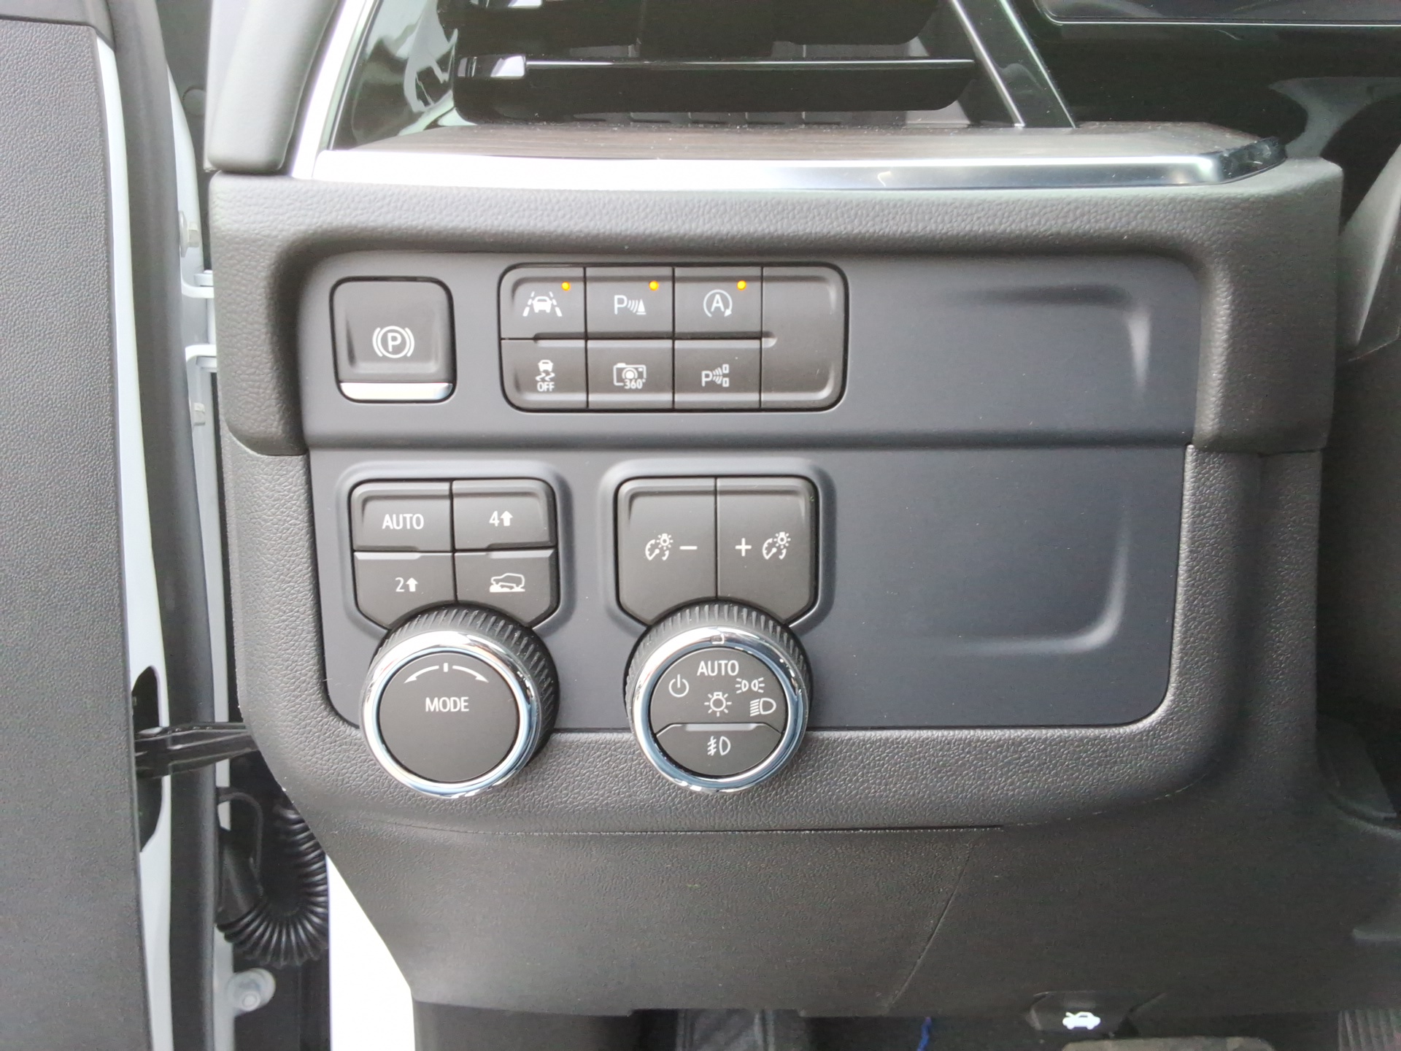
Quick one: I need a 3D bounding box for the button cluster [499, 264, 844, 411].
[{"bbox_3d":[-0.006,-0.044,0.269,0.079,0.034,0.010,0,12,0],"label":"button cluster"}]

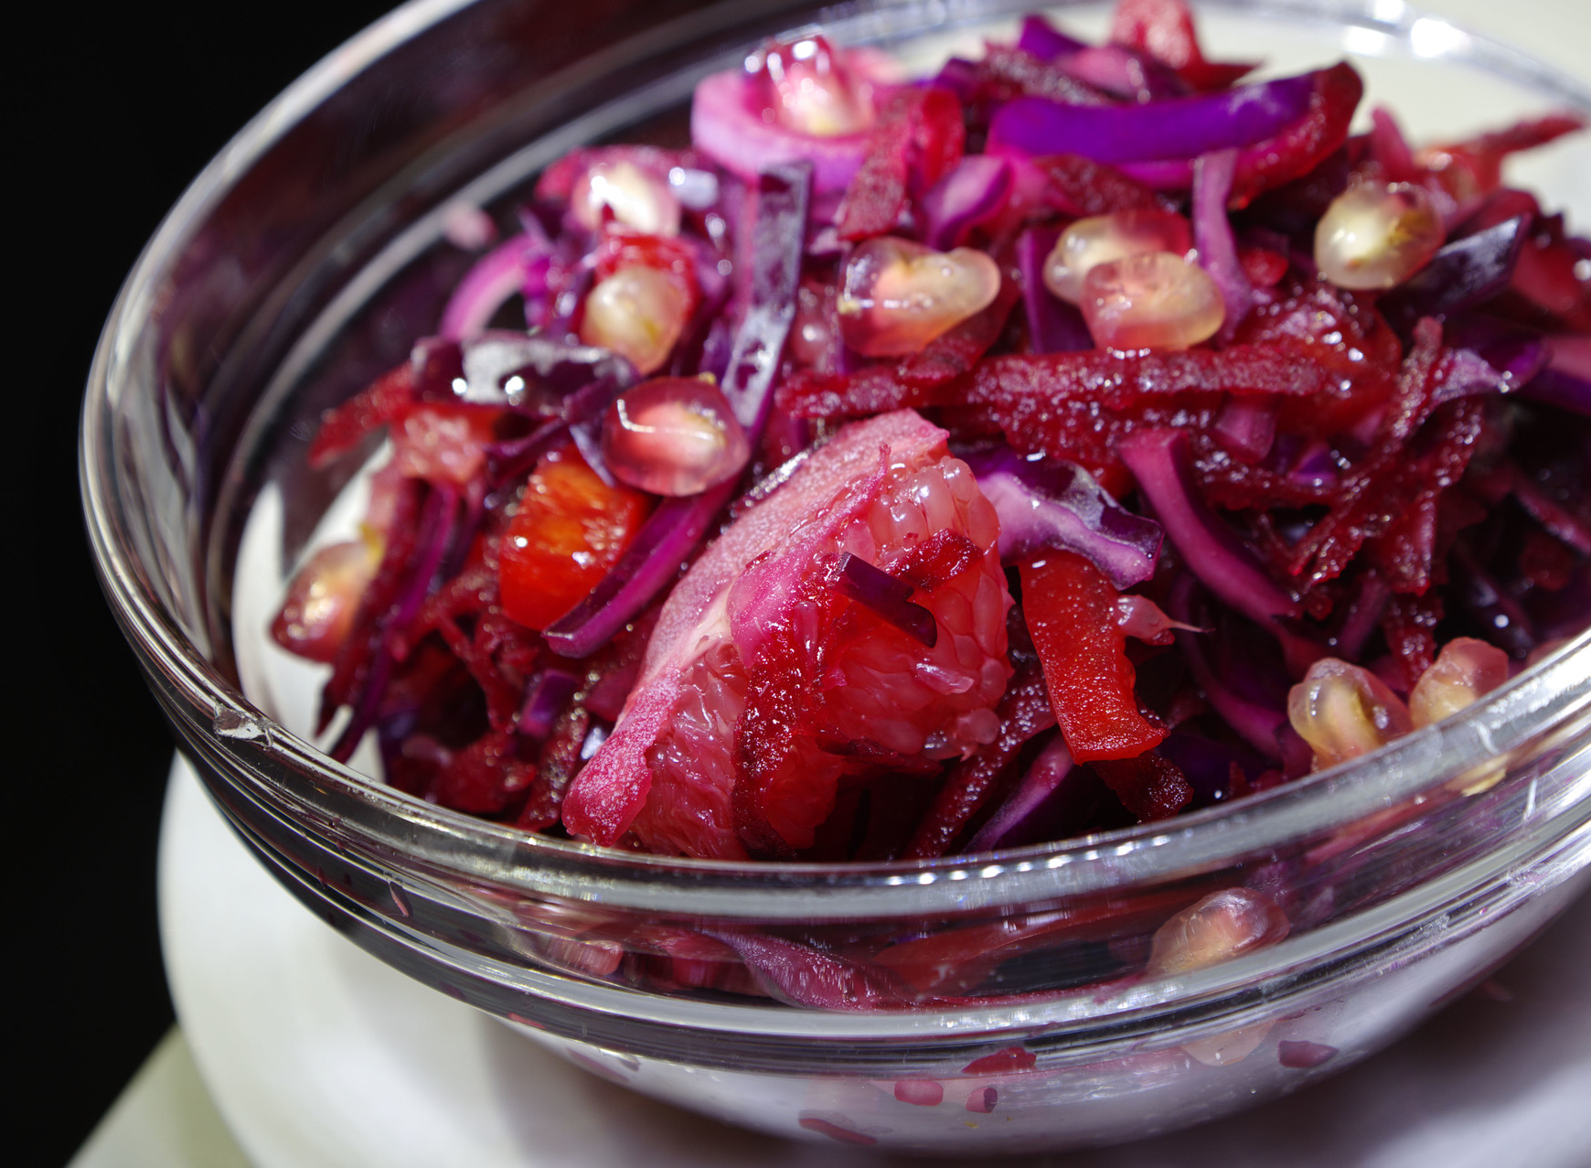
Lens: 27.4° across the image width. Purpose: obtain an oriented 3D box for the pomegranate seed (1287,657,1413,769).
[{"bbox_3d":[0.039,0.010,0.229,0.008,0.009,0.007,-30,0,0],"label":"pomegranate seed"}]

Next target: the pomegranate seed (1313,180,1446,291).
[{"bbox_3d":[0.044,-0.026,0.247,0.010,0.008,0.008,-15,40,0],"label":"pomegranate seed"}]

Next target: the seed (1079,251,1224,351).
[{"bbox_3d":[0.026,-0.021,0.239,0.011,0.007,0.007,5,41,0],"label":"seed"}]

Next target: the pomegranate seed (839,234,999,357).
[{"bbox_3d":[0.009,-0.021,0.243,0.012,0.008,0.008,-8,40,0],"label":"pomegranate seed"}]

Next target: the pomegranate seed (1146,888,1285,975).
[{"bbox_3d":[0.029,0.024,0.221,0.010,0.006,0.006,-27,41,0],"label":"pomegranate seed"}]

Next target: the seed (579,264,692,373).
[{"bbox_3d":[-0.012,-0.021,0.253,0.008,0.008,0.009,25,90,0],"label":"seed"}]

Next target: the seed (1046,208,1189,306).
[{"bbox_3d":[0.024,-0.025,0.247,0.011,0.007,0.007,-12,40,0],"label":"seed"}]

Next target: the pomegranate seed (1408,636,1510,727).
[{"bbox_3d":[0.046,0.008,0.229,0.007,0.007,0.009,30,90,0],"label":"pomegranate seed"}]

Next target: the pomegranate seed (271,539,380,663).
[{"bbox_3d":[-0.036,0.001,0.255,0.007,0.007,0.011,35,90,0],"label":"pomegranate seed"}]

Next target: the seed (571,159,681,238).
[{"bbox_3d":[-0.014,-0.031,0.263,0.009,0.007,0.007,30,48,0],"label":"seed"}]

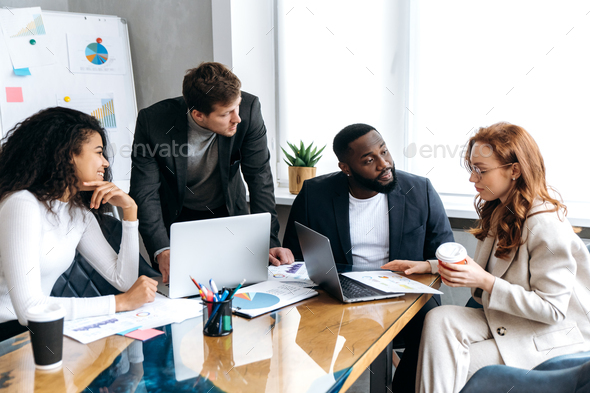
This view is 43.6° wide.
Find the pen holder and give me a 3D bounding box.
[{"bbox_3d":[-0.206,0.314,1.962,0.083,0.095,0.083,-1,9,0],"label":"pen holder"}]

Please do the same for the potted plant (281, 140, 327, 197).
[{"bbox_3d":[0.040,-0.145,3.580,0.220,0.250,0.210,-1,9,0],"label":"potted plant"}]

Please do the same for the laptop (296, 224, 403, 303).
[{"bbox_3d":[0.176,0.203,2.421,0.262,0.217,0.299,-4,9,-20],"label":"laptop"}]

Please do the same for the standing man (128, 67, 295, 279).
[{"bbox_3d":[-0.375,0.246,2.906,0.590,1.502,0.750,-4,9,-22],"label":"standing man"}]

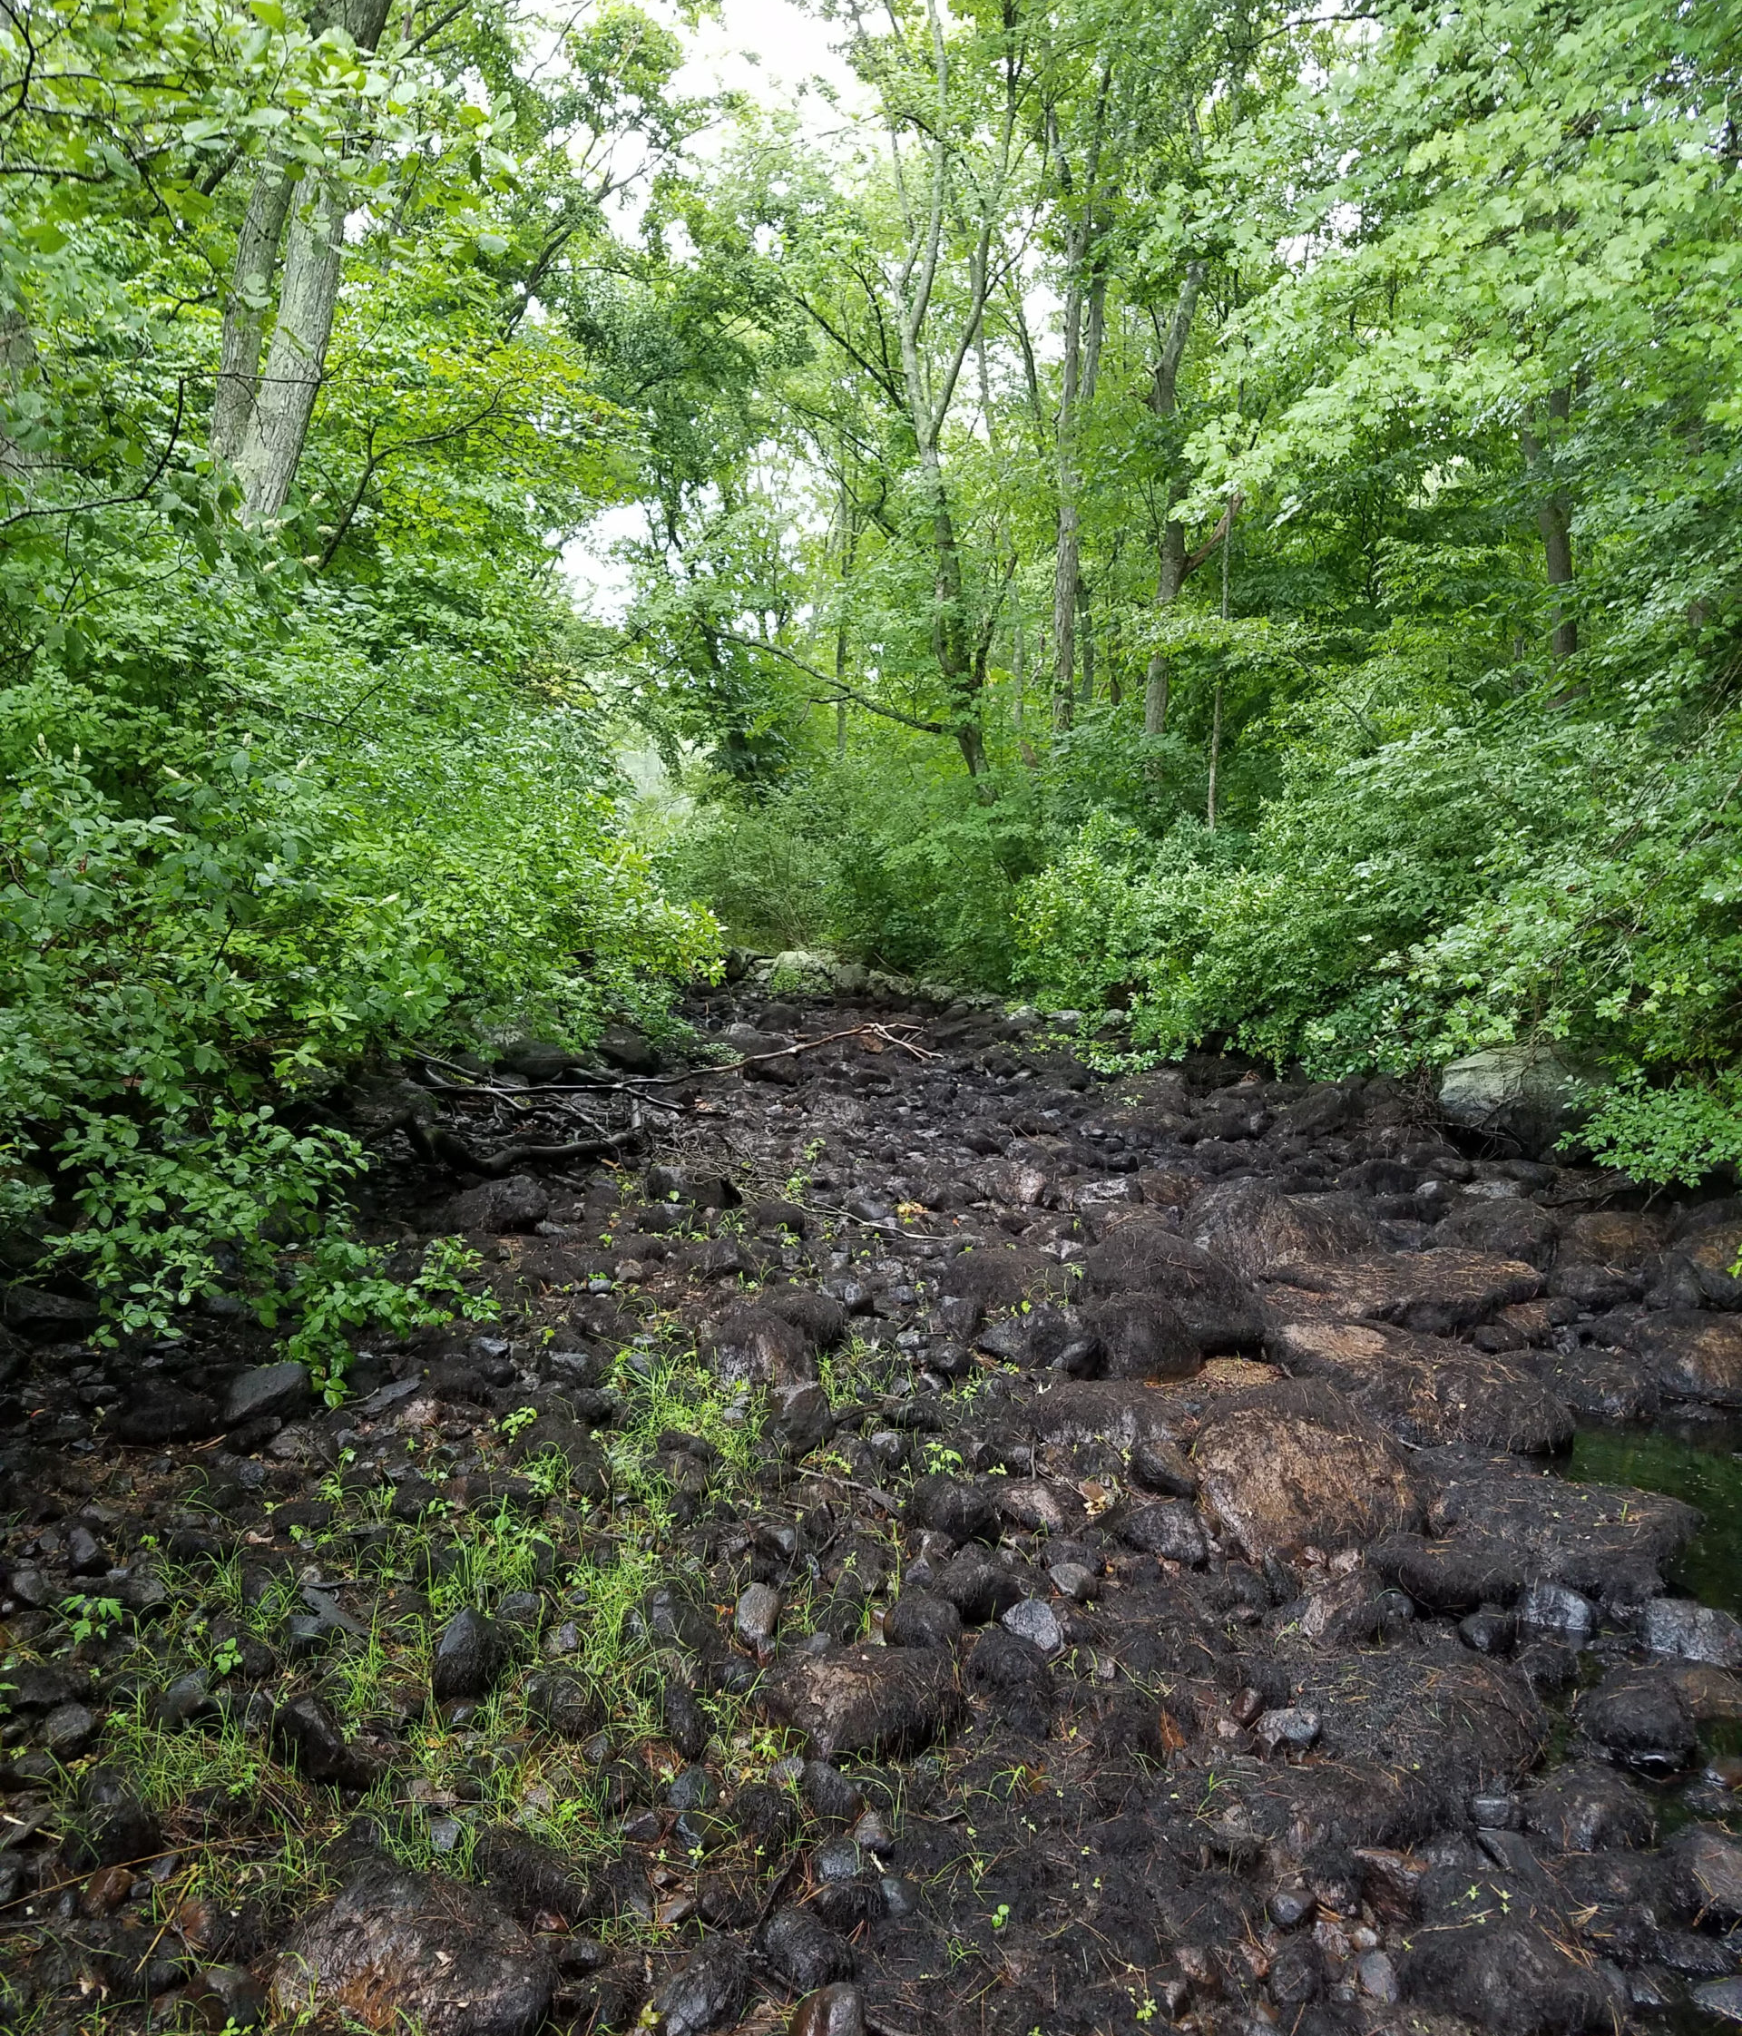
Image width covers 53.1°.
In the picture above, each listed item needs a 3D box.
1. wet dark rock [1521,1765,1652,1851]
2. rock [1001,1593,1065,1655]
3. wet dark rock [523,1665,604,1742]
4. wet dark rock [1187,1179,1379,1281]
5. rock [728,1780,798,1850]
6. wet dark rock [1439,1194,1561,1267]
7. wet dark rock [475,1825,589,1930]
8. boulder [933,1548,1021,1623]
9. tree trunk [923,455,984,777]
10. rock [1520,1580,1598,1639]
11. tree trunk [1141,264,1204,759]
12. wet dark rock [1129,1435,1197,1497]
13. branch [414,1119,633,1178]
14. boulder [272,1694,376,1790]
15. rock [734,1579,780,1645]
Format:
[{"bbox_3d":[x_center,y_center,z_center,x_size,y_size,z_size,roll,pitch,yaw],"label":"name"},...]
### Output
[{"bbox_3d":[1.121,1.234,2.729,0.194,0.101,0.155,2,5,22],"label":"wet dark rock"},{"bbox_3d":[0.299,1.119,3.219,0.113,0.103,0.108,0,5,5],"label":"rock"},{"bbox_3d":[-0.539,1.202,3.060,0.134,0.108,0.121,1,5,0],"label":"wet dark rock"},{"bbox_3d":[1.581,0.805,6.671,0.696,0.363,0.556,0,4,0],"label":"wet dark rock"},{"bbox_3d":[-0.173,1.271,2.781,0.112,0.092,0.101,0,4,0],"label":"rock"},{"bbox_3d":[2.481,0.834,6.891,0.455,0.273,0.364,0,4,0],"label":"wet dark rock"},{"bbox_3d":[-0.493,1.244,2.532,0.157,0.109,0.133,2,5,20],"label":"wet dark rock"},{"bbox_3d":[0.222,1.195,3.657,0.181,0.145,0.181,0,4,0],"label":"boulder"},{"bbox_3d":[0.899,-4.378,19.000,0.600,3.498,0.500,1,5,0],"label":"tree trunk"},{"bbox_3d":[1.434,1.235,3.644,0.156,0.114,0.109,0,4,0],"label":"rock"},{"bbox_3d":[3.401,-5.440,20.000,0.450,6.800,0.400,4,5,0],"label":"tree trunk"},{"bbox_3d":[0.752,1.129,4.397,0.197,0.138,0.158,0,4,0],"label":"wet dark rock"},{"bbox_3d":[-1.664,0.625,8.400,1.118,0.260,0.320,0,5,0],"label":"branch"},{"bbox_3d":[-0.904,1.199,2.893,0.171,0.130,0.120,3,5,25],"label":"boulder"},{"bbox_3d":[-0.220,1.155,3.380,0.091,0.116,0.109,0,4,0],"label":"rock"}]

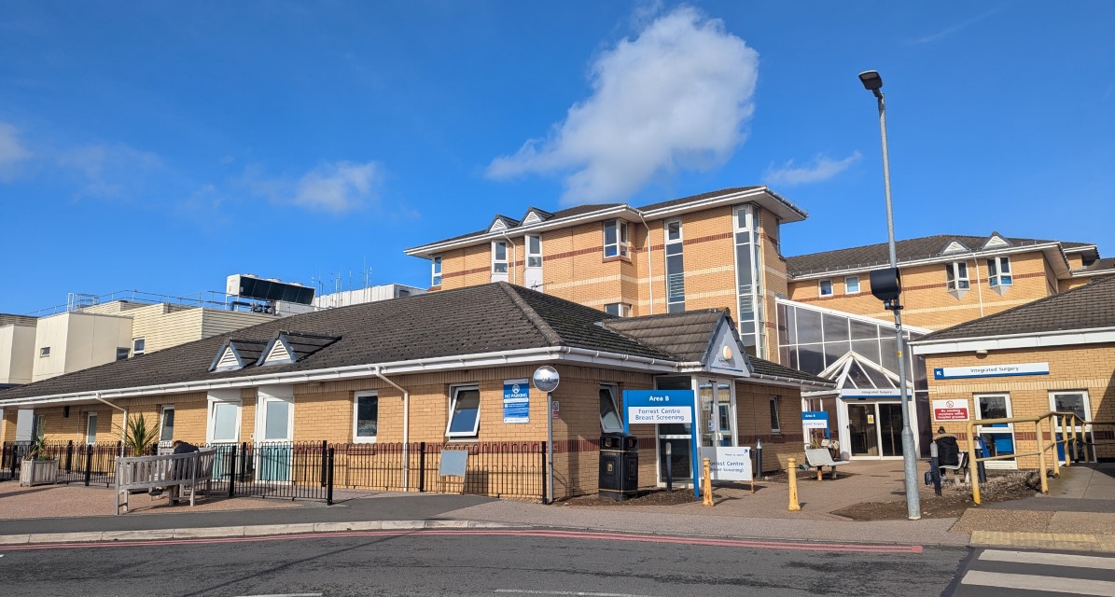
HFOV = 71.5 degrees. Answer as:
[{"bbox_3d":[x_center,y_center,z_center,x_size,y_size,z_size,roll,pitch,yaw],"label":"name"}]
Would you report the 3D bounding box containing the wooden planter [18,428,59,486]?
[{"bbox_3d":[-12.352,3.811,18.421,0.600,1.300,0.600,-8,-12,35],"label":"wooden planter"}]

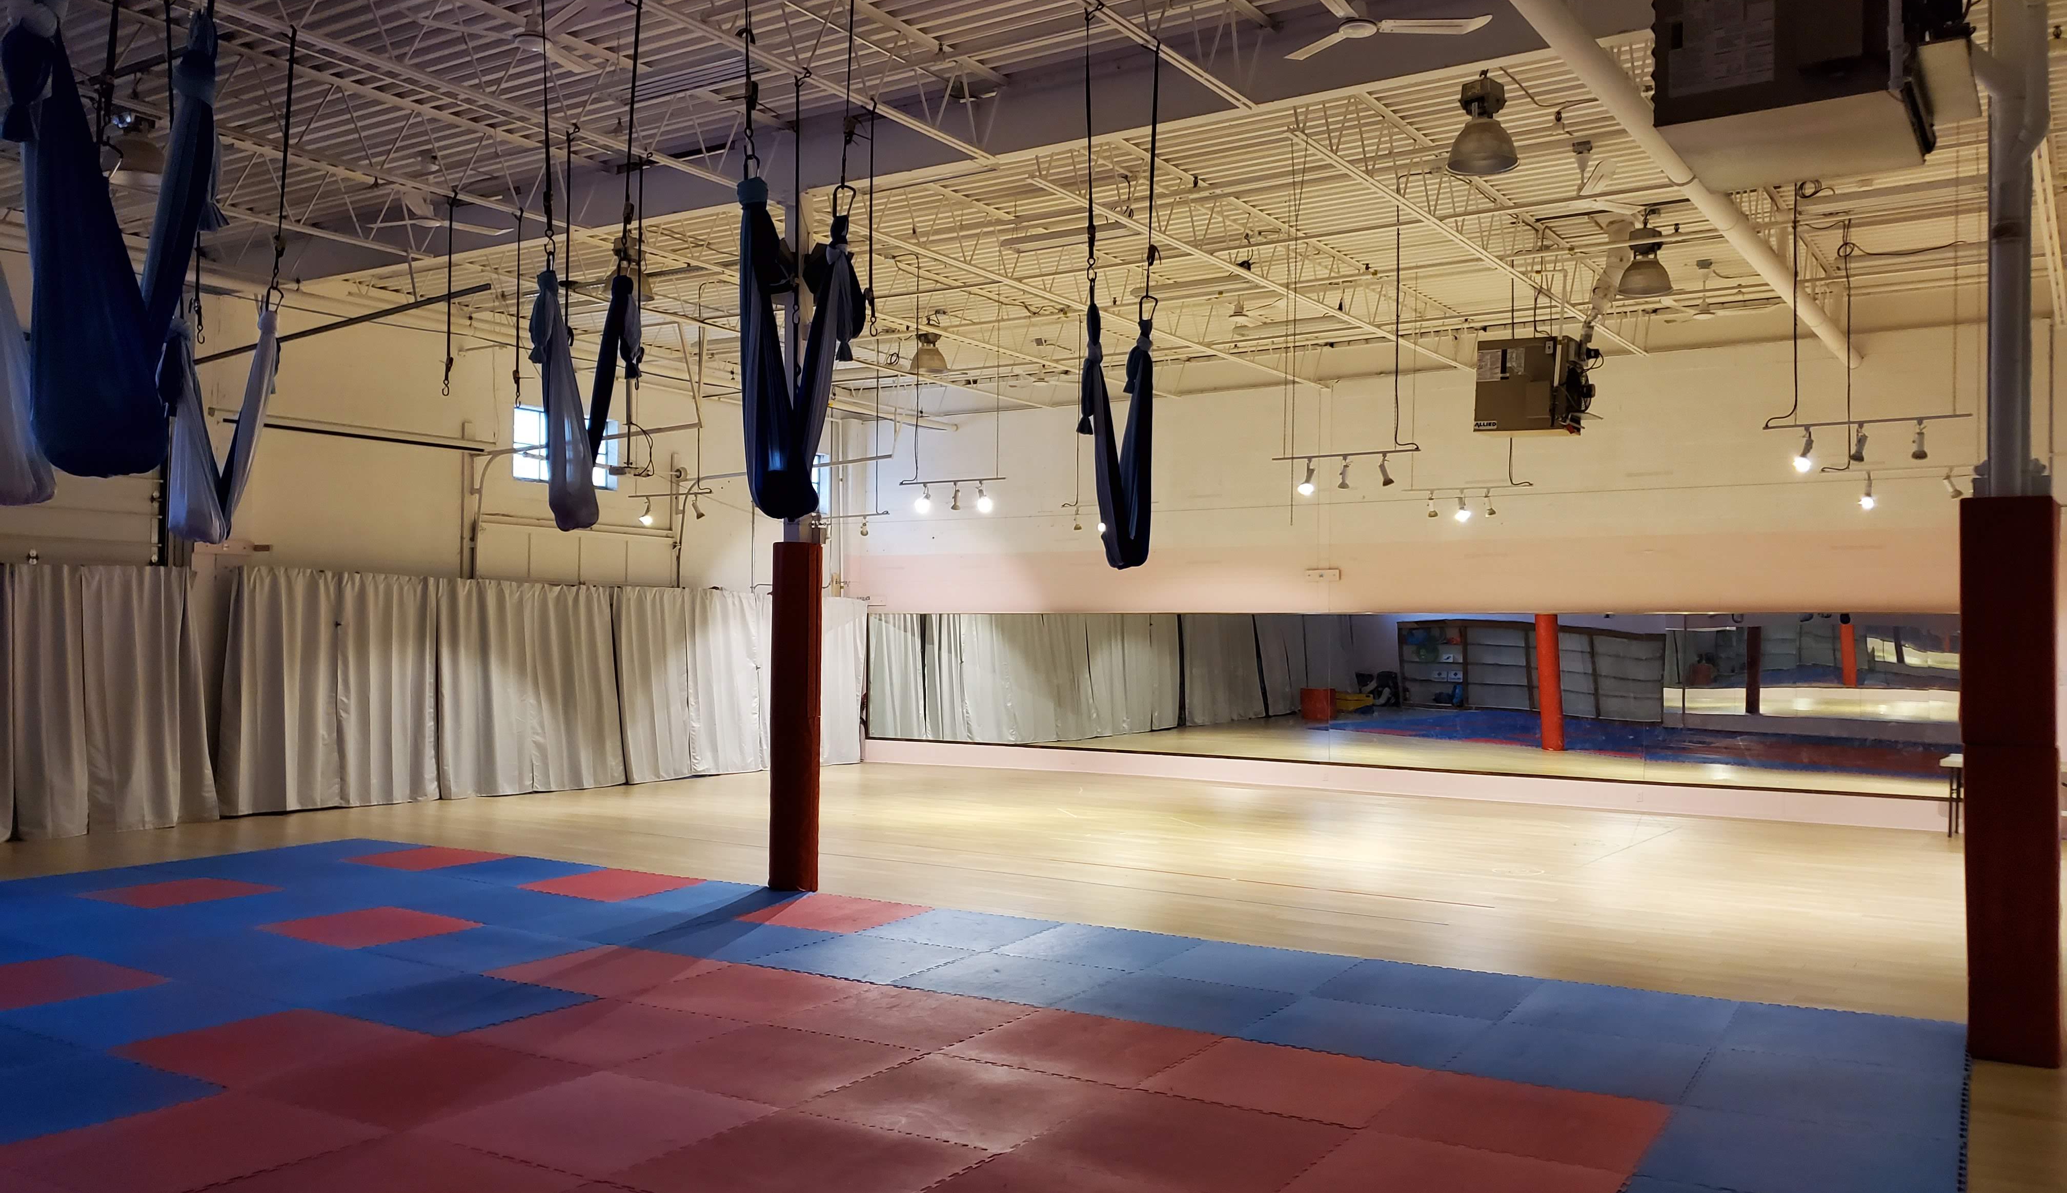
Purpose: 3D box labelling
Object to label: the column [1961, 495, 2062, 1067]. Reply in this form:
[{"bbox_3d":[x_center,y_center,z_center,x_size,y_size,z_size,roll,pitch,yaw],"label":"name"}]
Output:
[{"bbox_3d":[4.522,0.832,7.176,0.346,2.559,0.326,0,-2,31],"label":"column"}]

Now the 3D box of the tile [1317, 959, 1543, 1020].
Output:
[{"bbox_3d":[2.116,2.127,8.373,1.000,0.030,1.000,0,-2,30],"label":"tile"}]

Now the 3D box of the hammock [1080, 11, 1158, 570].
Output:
[{"bbox_3d":[0.454,-1.586,8.242,0.200,2.891,0.620,0,-2,33],"label":"hammock"}]

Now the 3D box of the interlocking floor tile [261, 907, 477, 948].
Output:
[{"bbox_3d":[-4.120,2.081,9.704,1.000,0.025,1.000,0,-2,30],"label":"interlocking floor tile"}]

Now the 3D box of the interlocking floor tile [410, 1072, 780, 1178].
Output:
[{"bbox_3d":[-1.622,1.976,5.826,0.987,0.030,0.987,0,-2,31],"label":"interlocking floor tile"}]

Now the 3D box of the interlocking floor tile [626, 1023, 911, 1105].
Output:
[{"bbox_3d":[-1.137,2.041,6.782,1.000,0.025,1.000,0,-2,31],"label":"interlocking floor tile"}]

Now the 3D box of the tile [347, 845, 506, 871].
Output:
[{"bbox_3d":[-4.872,2.155,12.551,1.000,0.025,1.000,0,-2,30],"label":"tile"}]

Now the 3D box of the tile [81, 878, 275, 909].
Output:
[{"bbox_3d":[-5.914,2.103,10.842,1.000,0.025,1.000,0,-2,31],"label":"tile"}]

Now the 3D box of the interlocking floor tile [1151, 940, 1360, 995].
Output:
[{"bbox_3d":[1.231,2.102,8.764,0.987,0.030,0.987,0,-2,31],"label":"interlocking floor tile"}]

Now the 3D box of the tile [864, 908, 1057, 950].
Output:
[{"bbox_3d":[-0.471,2.111,9.775,0.987,0.030,0.987,0,-2,31],"label":"tile"}]

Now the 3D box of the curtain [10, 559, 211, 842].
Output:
[{"bbox_3d":[-8.460,0.929,14.442,0.160,2.446,1.802,0,-2,33],"label":"curtain"}]

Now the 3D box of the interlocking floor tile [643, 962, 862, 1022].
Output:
[{"bbox_3d":[-1.495,2.072,8.138,1.000,0.025,1.000,0,-2,30],"label":"interlocking floor tile"}]

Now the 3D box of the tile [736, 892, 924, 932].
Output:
[{"bbox_3d":[-1.342,2.150,10.419,1.000,0.030,1.000,0,-2,30],"label":"tile"}]

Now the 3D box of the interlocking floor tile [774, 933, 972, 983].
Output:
[{"bbox_3d":[-0.980,2.111,9.014,1.000,0.025,1.000,0,-2,31],"label":"interlocking floor tile"}]

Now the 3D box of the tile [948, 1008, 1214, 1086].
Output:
[{"bbox_3d":[0.238,2.073,7.136,1.000,0.030,1.000,0,-2,30],"label":"tile"}]

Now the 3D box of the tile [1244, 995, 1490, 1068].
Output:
[{"bbox_3d":[1.575,2.065,7.377,0.987,0.030,0.987,0,-2,31],"label":"tile"}]

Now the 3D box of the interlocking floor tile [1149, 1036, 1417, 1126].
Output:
[{"bbox_3d":[1.095,2.067,6.619,1.000,0.030,1.000,0,-2,30],"label":"interlocking floor tile"}]

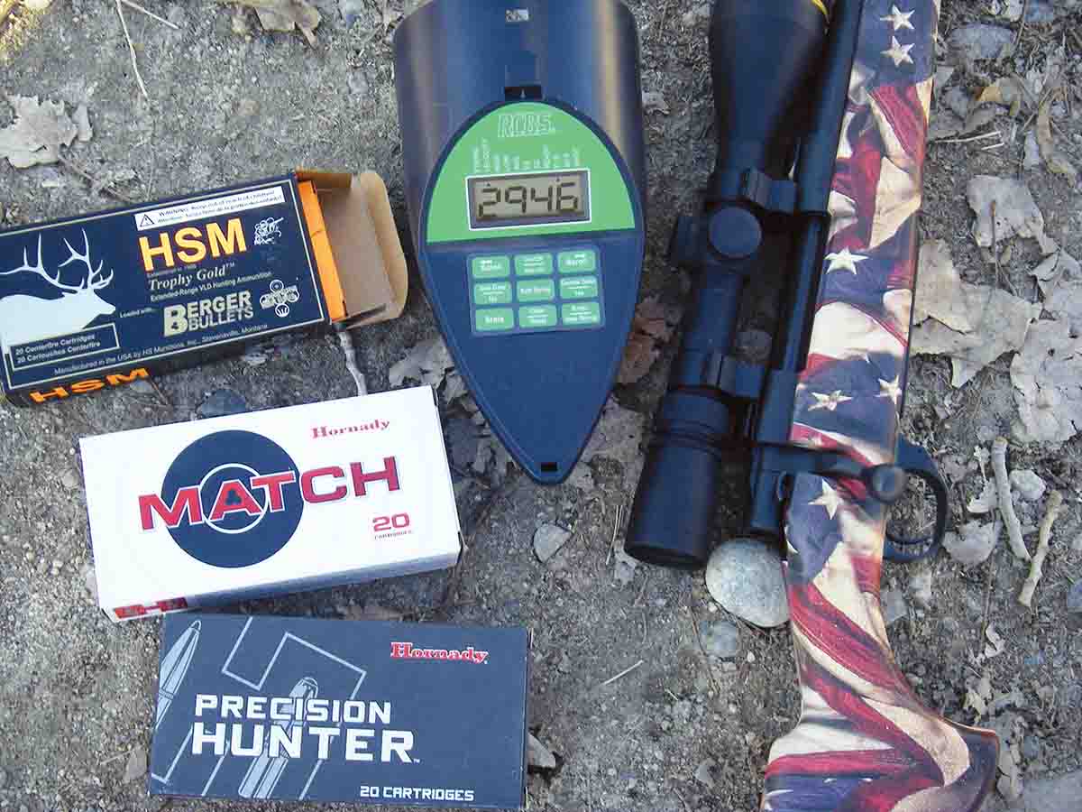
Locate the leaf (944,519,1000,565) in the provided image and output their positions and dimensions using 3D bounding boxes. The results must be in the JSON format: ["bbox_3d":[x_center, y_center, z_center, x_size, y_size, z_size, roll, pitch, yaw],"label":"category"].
[{"bbox_3d":[0.214,0.068,0.857,0.029,0.009,0.023,1,74,-4],"label":"leaf"}]

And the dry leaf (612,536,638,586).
[{"bbox_3d":[0.042,0.075,0.843,0.014,0.006,0.025,1,74,-4],"label":"dry leaf"}]

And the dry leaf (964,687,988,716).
[{"bbox_3d":[0.212,0.144,0.837,0.013,0.006,0.015,1,74,-4],"label":"dry leaf"}]

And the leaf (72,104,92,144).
[{"bbox_3d":[-0.235,-0.145,0.882,0.009,0.005,0.021,-11,77,-7],"label":"leaf"}]

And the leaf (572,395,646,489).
[{"bbox_3d":[0.033,0.018,0.857,0.042,0.009,0.050,1,74,-4],"label":"leaf"}]

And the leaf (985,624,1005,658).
[{"bbox_3d":[0.223,0.117,0.850,0.012,0.006,0.012,-37,81,-12],"label":"leaf"}]

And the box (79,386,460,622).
[{"bbox_3d":[-0.128,0.046,0.819,0.165,0.040,0.081,-9,75,-7],"label":"box"}]

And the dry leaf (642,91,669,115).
[{"bbox_3d":[0.060,-0.161,0.911,0.017,0.005,0.014,1,74,-4],"label":"dry leaf"}]

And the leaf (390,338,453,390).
[{"bbox_3d":[-0.059,-0.021,0.861,0.035,0.009,0.028,1,74,-4],"label":"leaf"}]

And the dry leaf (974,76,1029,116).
[{"bbox_3d":[0.248,-0.168,0.924,0.024,0.009,0.023,25,75,2],"label":"dry leaf"}]

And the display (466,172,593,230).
[{"bbox_3d":[-0.005,-0.095,0.792,0.056,0.005,0.025,-3,85,-3],"label":"display"}]

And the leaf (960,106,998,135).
[{"bbox_3d":[0.234,-0.153,0.920,0.027,0.006,0.010,-42,82,-13],"label":"leaf"}]

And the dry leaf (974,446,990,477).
[{"bbox_3d":[0.224,0.028,0.871,0.008,0.005,0.016,1,74,-4],"label":"dry leaf"}]

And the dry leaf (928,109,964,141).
[{"bbox_3d":[0.215,-0.150,0.920,0.023,0.006,0.019,1,74,-4],"label":"dry leaf"}]

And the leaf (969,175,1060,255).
[{"bbox_3d":[0.248,-0.101,0.905,0.048,0.011,0.041,4,75,-3],"label":"leaf"}]

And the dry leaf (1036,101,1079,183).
[{"bbox_3d":[0.272,-0.140,0.918,0.015,0.010,0.049,-18,78,-9],"label":"dry leaf"}]

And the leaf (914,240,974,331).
[{"bbox_3d":[0.210,-0.063,0.893,0.032,0.011,0.048,8,75,-2],"label":"leaf"}]

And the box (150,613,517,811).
[{"bbox_3d":[-0.091,0.143,0.796,0.165,0.040,0.081,3,74,-5],"label":"box"}]

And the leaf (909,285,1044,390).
[{"bbox_3d":[0.221,-0.040,0.887,0.057,0.012,0.061,31,76,4],"label":"leaf"}]

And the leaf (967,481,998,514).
[{"bbox_3d":[0.226,0.048,0.868,0.011,0.006,0.022,44,77,7],"label":"leaf"}]

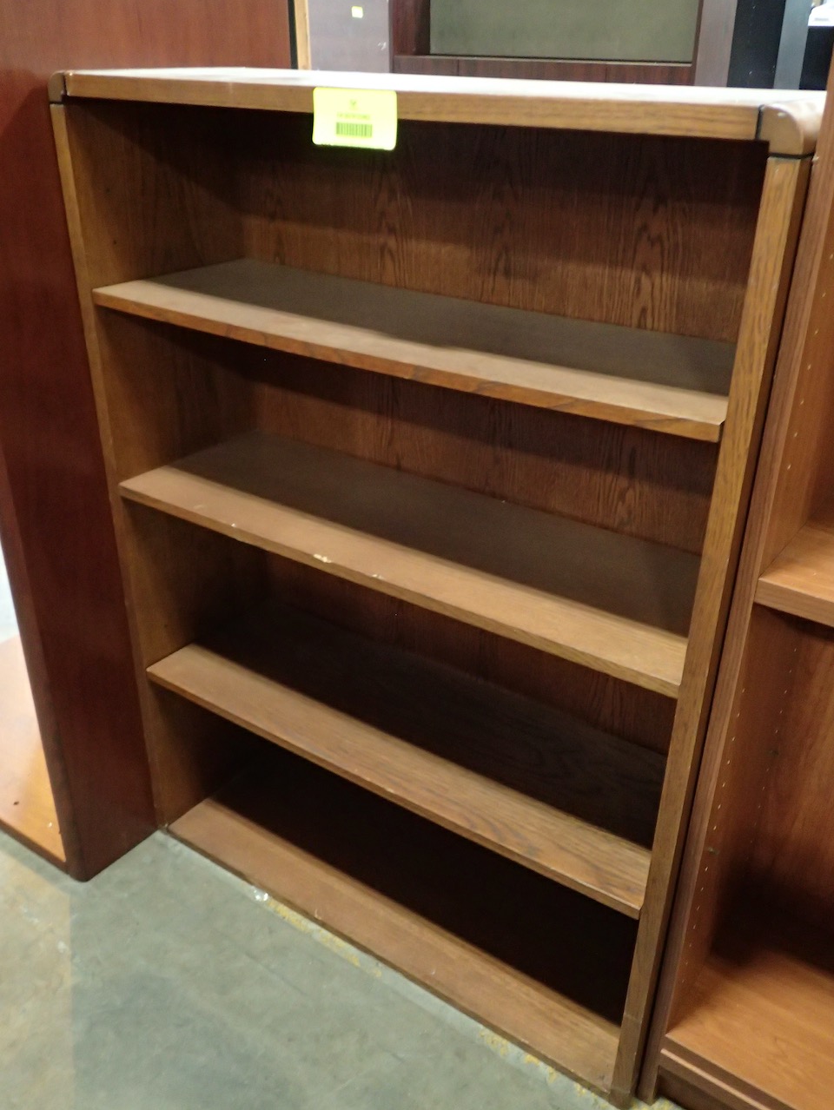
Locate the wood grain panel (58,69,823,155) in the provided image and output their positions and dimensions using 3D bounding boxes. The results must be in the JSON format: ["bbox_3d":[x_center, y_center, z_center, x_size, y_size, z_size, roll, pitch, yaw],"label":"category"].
[{"bbox_3d":[0.019,-0.511,1.083,0.908,0.036,0.339,18,33,30],"label":"wood grain panel"}]

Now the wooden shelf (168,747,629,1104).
[{"bbox_3d":[-0.009,0.564,1.632,0.860,0.019,0.289,18,33,30],"label":"wooden shelf"}]

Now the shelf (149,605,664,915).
[{"bbox_3d":[-0.005,0.258,1.470,0.860,0.019,0.289,18,33,30],"label":"shelf"}]

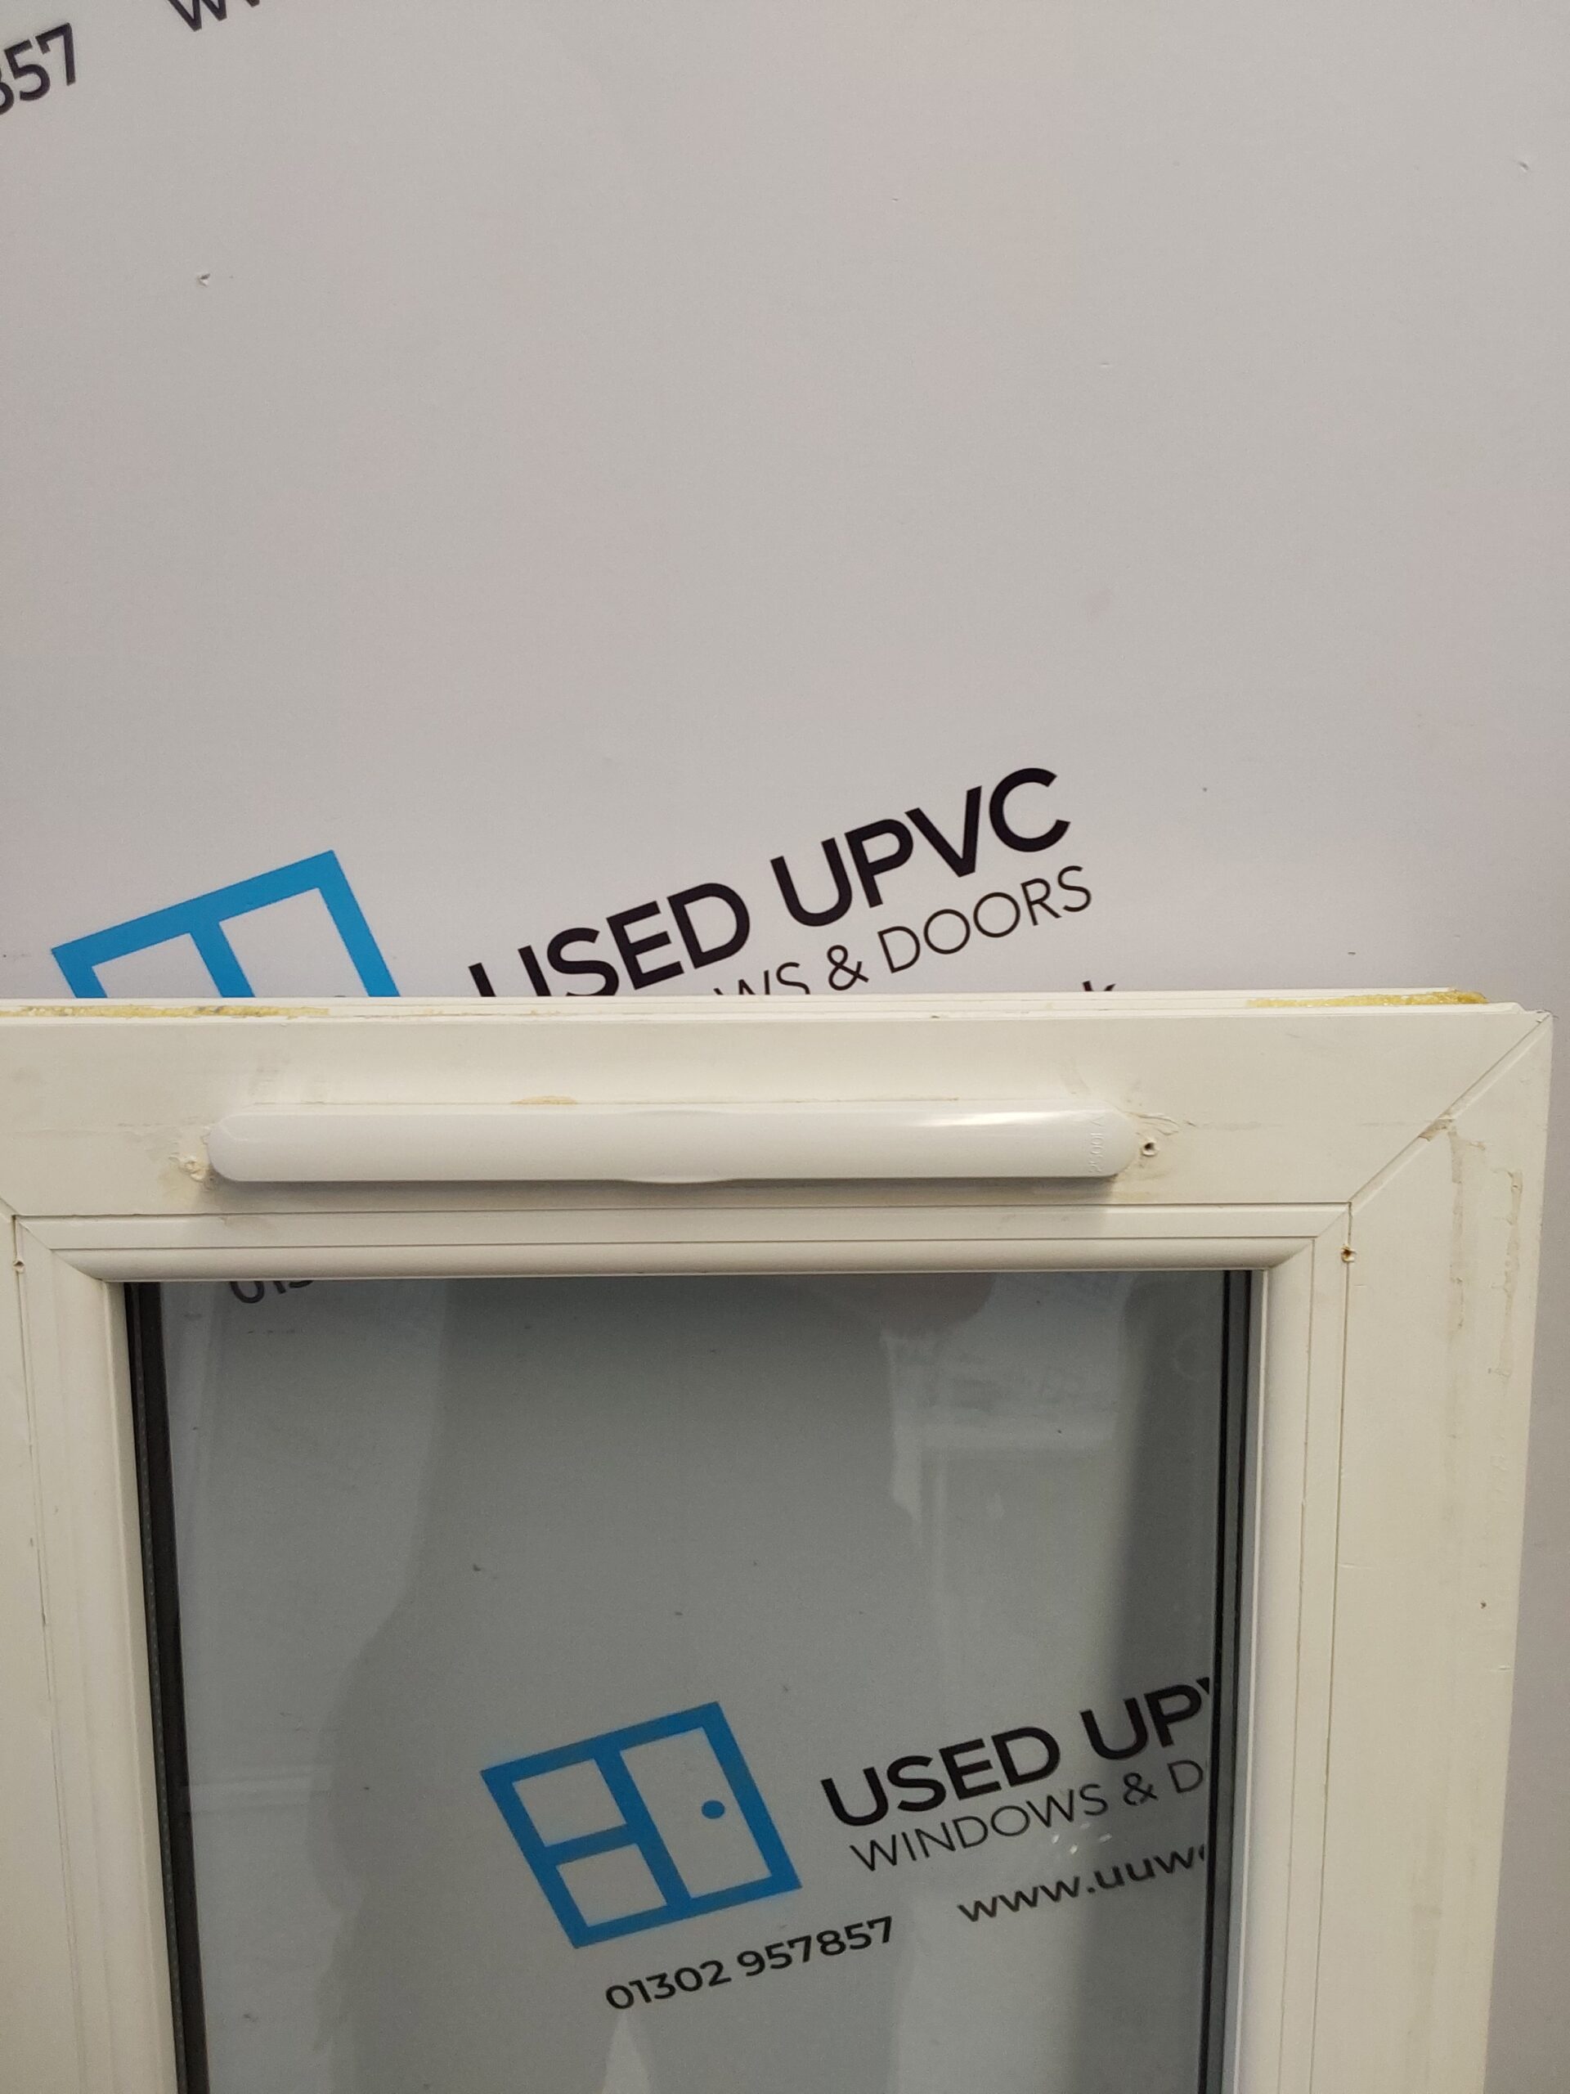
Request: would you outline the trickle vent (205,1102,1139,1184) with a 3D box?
[{"bbox_3d":[-0.034,0.029,0.510,0.283,0.022,0.013,0,8,-1],"label":"trickle vent"}]

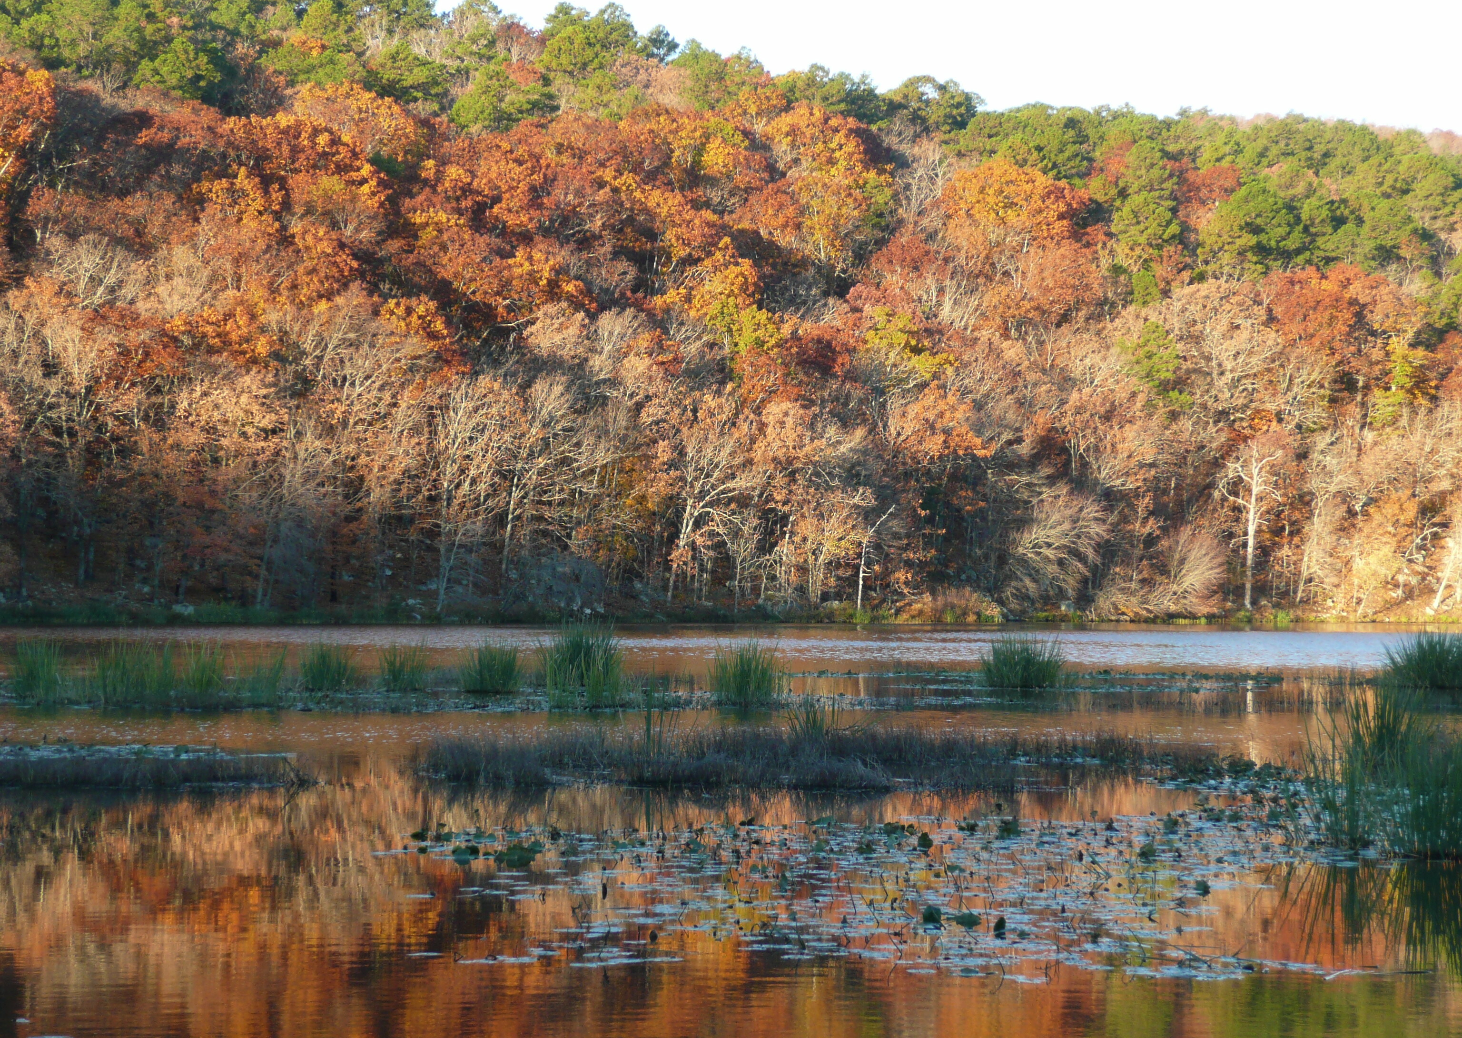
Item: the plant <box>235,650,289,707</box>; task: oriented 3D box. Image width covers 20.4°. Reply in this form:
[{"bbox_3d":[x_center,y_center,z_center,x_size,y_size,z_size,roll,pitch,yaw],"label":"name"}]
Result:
[{"bbox_3d":[-9.342,3.152,80.495,1.066,1.066,0.901,0,-1,0],"label":"plant"}]

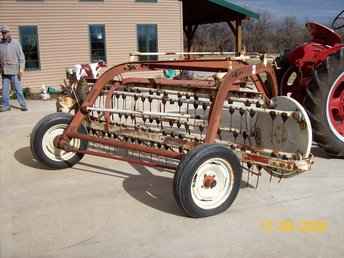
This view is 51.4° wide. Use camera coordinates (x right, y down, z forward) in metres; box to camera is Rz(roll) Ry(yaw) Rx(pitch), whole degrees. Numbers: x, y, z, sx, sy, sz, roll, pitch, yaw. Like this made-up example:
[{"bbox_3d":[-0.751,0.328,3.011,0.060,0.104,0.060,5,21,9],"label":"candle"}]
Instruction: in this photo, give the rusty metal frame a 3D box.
[{"bbox_3d":[-0.099,-0.257,4.075,2.100,1.050,1.400,13,18,39],"label":"rusty metal frame"}]

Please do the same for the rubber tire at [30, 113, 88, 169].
[{"bbox_3d":[-1.301,0.147,4.180,0.655,0.655,0.163,-7,16,-31],"label":"rubber tire"}]

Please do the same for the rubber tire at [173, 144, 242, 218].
[{"bbox_3d":[0.321,0.452,3.085,0.655,0.655,0.163,-7,16,-29],"label":"rubber tire"}]

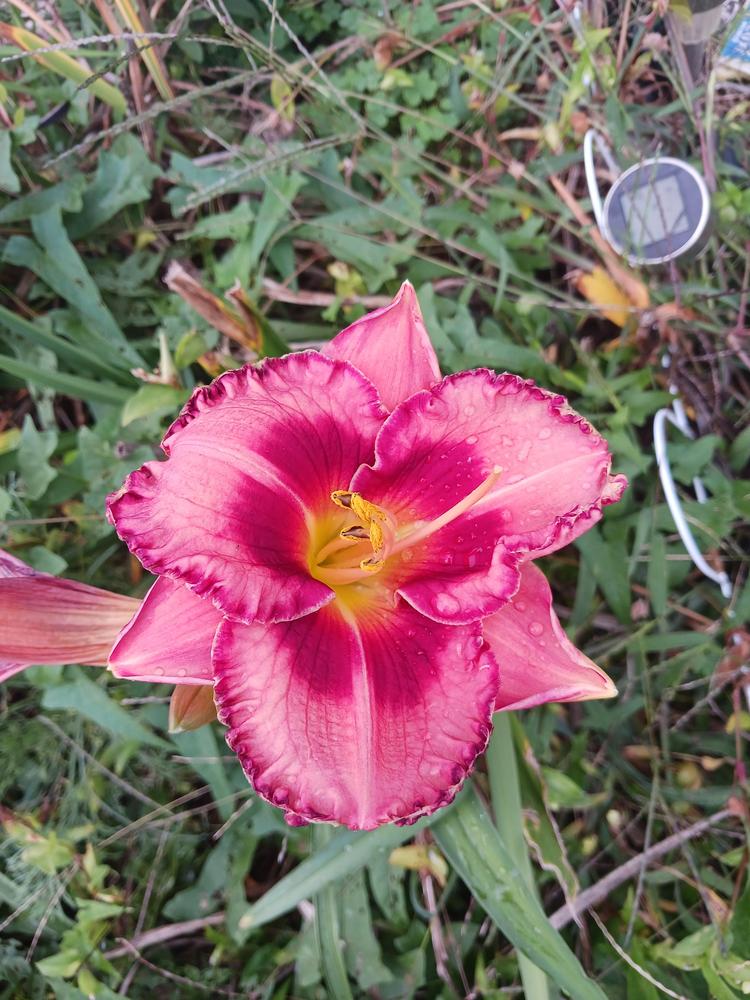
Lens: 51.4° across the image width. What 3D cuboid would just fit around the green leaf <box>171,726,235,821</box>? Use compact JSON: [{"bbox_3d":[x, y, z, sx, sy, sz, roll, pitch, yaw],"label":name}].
[{"bbox_3d":[-0.092,0.142,0.420,0.022,0.014,0.066,-23,69,-16],"label":"green leaf"}]

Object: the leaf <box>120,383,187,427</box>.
[{"bbox_3d":[-0.090,-0.038,0.320,0.029,0.011,0.013,-30,83,-14],"label":"leaf"}]

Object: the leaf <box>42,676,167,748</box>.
[{"bbox_3d":[-0.145,0.114,0.420,0.077,0.014,0.022,25,65,1],"label":"leaf"}]

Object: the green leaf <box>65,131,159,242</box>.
[{"bbox_3d":[-0.168,-0.201,0.500,0.041,0.020,0.073,36,80,-5],"label":"green leaf"}]

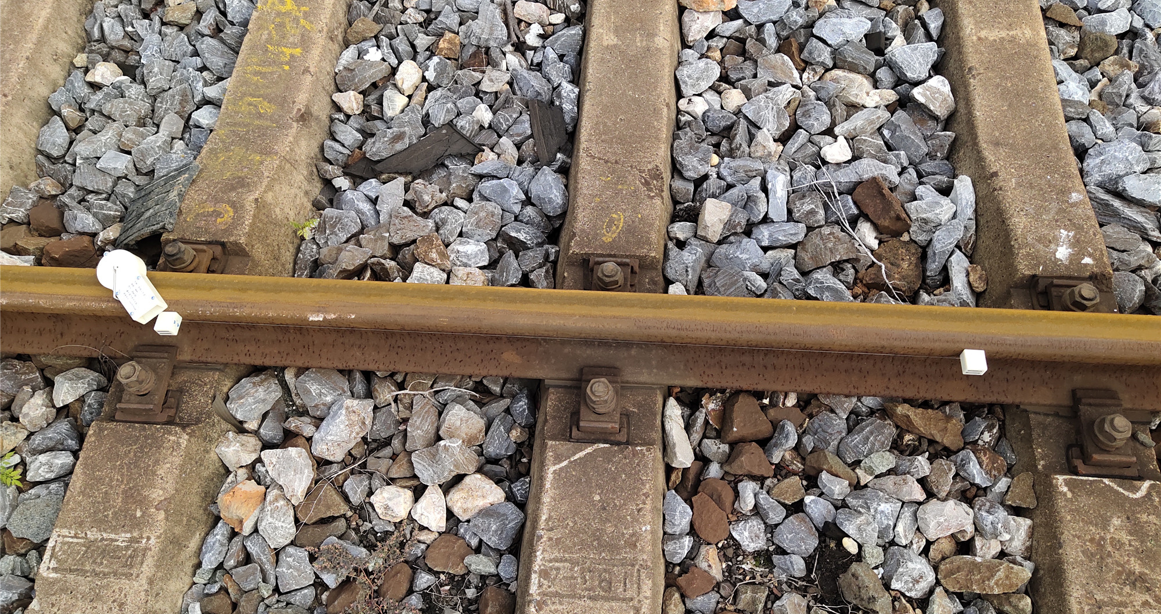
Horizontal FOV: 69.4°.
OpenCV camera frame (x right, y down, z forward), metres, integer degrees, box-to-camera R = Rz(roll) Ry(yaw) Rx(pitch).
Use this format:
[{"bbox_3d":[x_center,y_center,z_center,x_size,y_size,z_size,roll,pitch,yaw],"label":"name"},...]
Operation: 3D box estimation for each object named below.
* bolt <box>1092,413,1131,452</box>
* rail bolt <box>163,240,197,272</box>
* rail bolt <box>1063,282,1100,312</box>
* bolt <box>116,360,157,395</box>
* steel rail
[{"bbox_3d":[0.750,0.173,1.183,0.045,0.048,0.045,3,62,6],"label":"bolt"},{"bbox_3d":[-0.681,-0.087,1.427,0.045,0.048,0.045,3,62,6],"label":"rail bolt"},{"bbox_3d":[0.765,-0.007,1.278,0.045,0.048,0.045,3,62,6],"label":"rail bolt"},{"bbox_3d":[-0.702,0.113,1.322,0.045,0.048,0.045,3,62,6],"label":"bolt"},{"bbox_3d":[-0.062,0.031,1.294,1.840,0.140,0.114,3,62,6],"label":"steel rail"}]

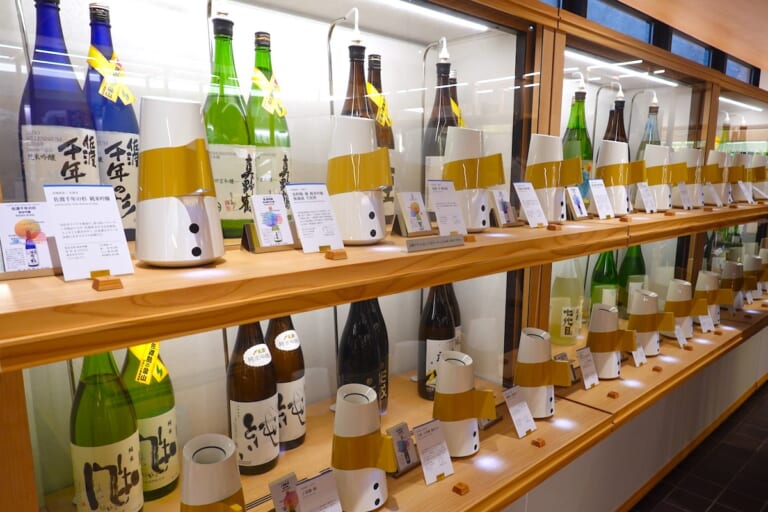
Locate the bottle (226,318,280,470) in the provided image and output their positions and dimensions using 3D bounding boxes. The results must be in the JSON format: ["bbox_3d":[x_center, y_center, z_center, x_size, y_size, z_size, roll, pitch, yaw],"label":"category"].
[{"bbox_3d":[-0.286,0.267,1.121,0.105,0.405,0.105,-8,12,-40],"label":"bottle"}]

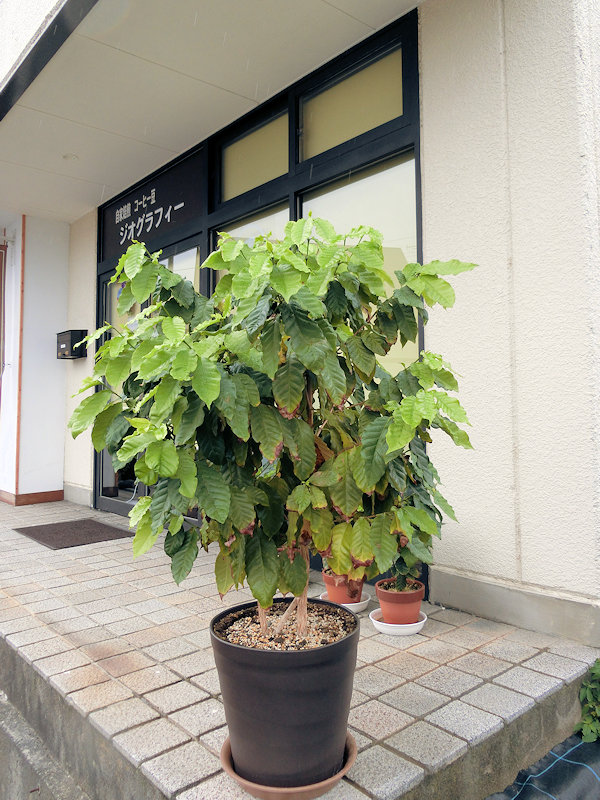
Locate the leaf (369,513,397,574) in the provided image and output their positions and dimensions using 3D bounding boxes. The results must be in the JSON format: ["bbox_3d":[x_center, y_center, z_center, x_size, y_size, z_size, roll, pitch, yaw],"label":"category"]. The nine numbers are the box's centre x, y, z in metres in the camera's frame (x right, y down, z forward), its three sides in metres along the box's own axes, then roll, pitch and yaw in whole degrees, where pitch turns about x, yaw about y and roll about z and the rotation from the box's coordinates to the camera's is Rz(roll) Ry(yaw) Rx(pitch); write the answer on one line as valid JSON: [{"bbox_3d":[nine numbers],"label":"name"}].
[{"bbox_3d":[0.175,0.299,1.210,0.058,0.125,0.020,4,-9,-2],"label":"leaf"}]

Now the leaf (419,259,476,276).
[{"bbox_3d":[0.312,-0.276,1.210,0.124,0.030,0.048,-5,17,0],"label":"leaf"}]

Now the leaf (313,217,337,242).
[{"bbox_3d":[0.052,-0.373,1.270,0.050,0.072,0.022,-38,0,-28],"label":"leaf"}]

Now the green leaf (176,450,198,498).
[{"bbox_3d":[-0.208,0.136,1.060,0.036,0.096,0.022,-19,-19,2],"label":"green leaf"}]

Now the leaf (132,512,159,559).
[{"bbox_3d":[-0.340,0.292,1.260,0.055,0.112,0.020,11,-22,14],"label":"leaf"}]

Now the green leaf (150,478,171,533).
[{"bbox_3d":[-0.263,0.201,1.090,0.039,0.111,0.022,8,-25,3],"label":"green leaf"}]

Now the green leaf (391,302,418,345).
[{"bbox_3d":[0.215,-0.157,1.180,0.046,0.097,0.022,-20,-9,-7],"label":"green leaf"}]

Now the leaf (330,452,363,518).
[{"bbox_3d":[0.086,0.154,1.060,0.060,0.127,0.028,-2,-9,0],"label":"leaf"}]

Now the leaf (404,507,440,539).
[{"bbox_3d":[0.247,0.246,1.170,0.087,0.041,0.026,37,-22,28],"label":"leaf"}]

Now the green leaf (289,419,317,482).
[{"bbox_3d":[0.006,0.097,1.145,0.052,0.128,0.022,-2,-14,-3],"label":"green leaf"}]

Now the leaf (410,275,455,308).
[{"bbox_3d":[0.295,-0.239,1.275,0.068,0.110,0.022,-21,-29,-22],"label":"leaf"}]

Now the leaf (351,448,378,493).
[{"bbox_3d":[0.128,0.140,1.160,0.054,0.101,0.028,-14,-18,4],"label":"leaf"}]

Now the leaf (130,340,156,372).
[{"bbox_3d":[-0.300,-0.086,1.120,0.046,0.080,0.026,34,-15,0],"label":"leaf"}]

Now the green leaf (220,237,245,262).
[{"bbox_3d":[-0.131,-0.295,1.140,0.052,0.037,0.022,-41,0,-8],"label":"green leaf"}]

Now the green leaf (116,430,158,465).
[{"bbox_3d":[-0.307,0.089,1.090,0.084,0.039,0.028,-37,-16,-25],"label":"green leaf"}]

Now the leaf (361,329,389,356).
[{"bbox_3d":[0.151,-0.114,1.170,0.041,0.075,0.025,-39,-16,-15],"label":"leaf"}]

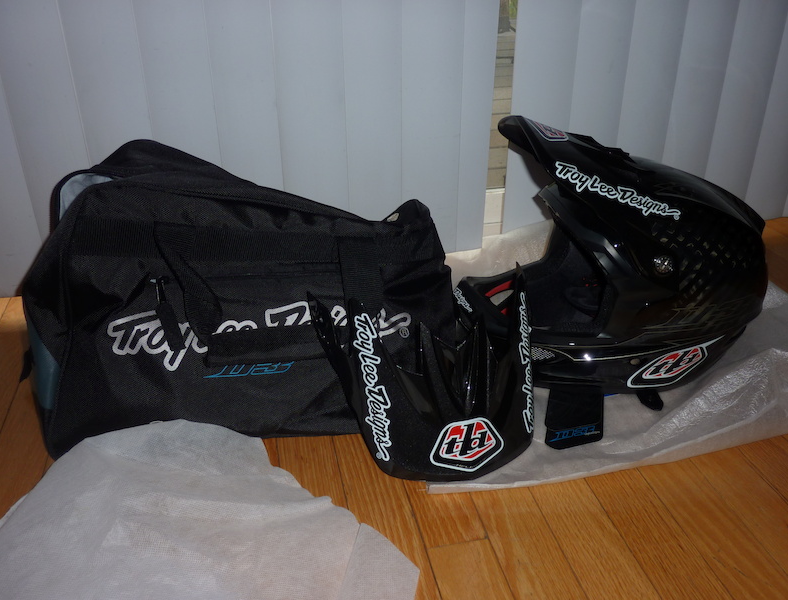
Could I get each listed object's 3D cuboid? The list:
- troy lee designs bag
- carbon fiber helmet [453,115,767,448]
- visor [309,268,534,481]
[{"bbox_3d":[-0.172,-0.032,0.768,0.450,0.270,0.262,-3,27,-6],"label":"troy lee designs bag"},{"bbox_3d":[0.264,-0.068,0.819,0.380,0.287,0.250,-4,27,-7],"label":"carbon fiber helmet"},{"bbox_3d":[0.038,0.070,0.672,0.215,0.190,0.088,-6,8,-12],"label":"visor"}]

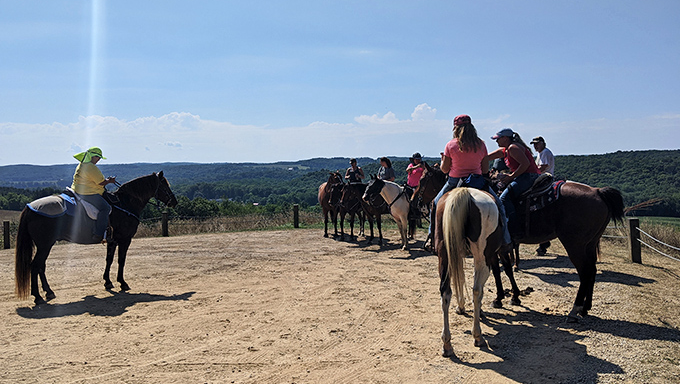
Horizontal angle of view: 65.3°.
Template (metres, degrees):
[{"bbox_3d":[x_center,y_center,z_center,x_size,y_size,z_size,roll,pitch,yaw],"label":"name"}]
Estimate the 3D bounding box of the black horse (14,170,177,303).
[{"bbox_3d":[-3.700,0.649,8.360,2.350,1.870,0.600,-3,1,-37],"label":"black horse"}]

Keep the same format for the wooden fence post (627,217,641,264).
[{"bbox_3d":[5.183,0.861,9.350,0.170,0.800,0.170,-1,1,17],"label":"wooden fence post"}]

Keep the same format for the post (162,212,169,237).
[{"bbox_3d":[-5.685,1.074,17.300,0.170,0.820,0.170,-2,1,-18],"label":"post"}]

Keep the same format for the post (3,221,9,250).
[{"bbox_3d":[-9.775,1.276,15.500,0.170,0.810,0.170,-2,1,-18],"label":"post"}]

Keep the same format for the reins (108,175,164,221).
[{"bbox_3d":[-3.280,0.090,8.680,0.950,0.680,0.300,-3,1,-37],"label":"reins"}]

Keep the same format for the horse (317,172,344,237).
[{"bbox_3d":[-0.330,0.428,15.600,0.600,1.830,2.150,-2,1,-12],"label":"horse"}]

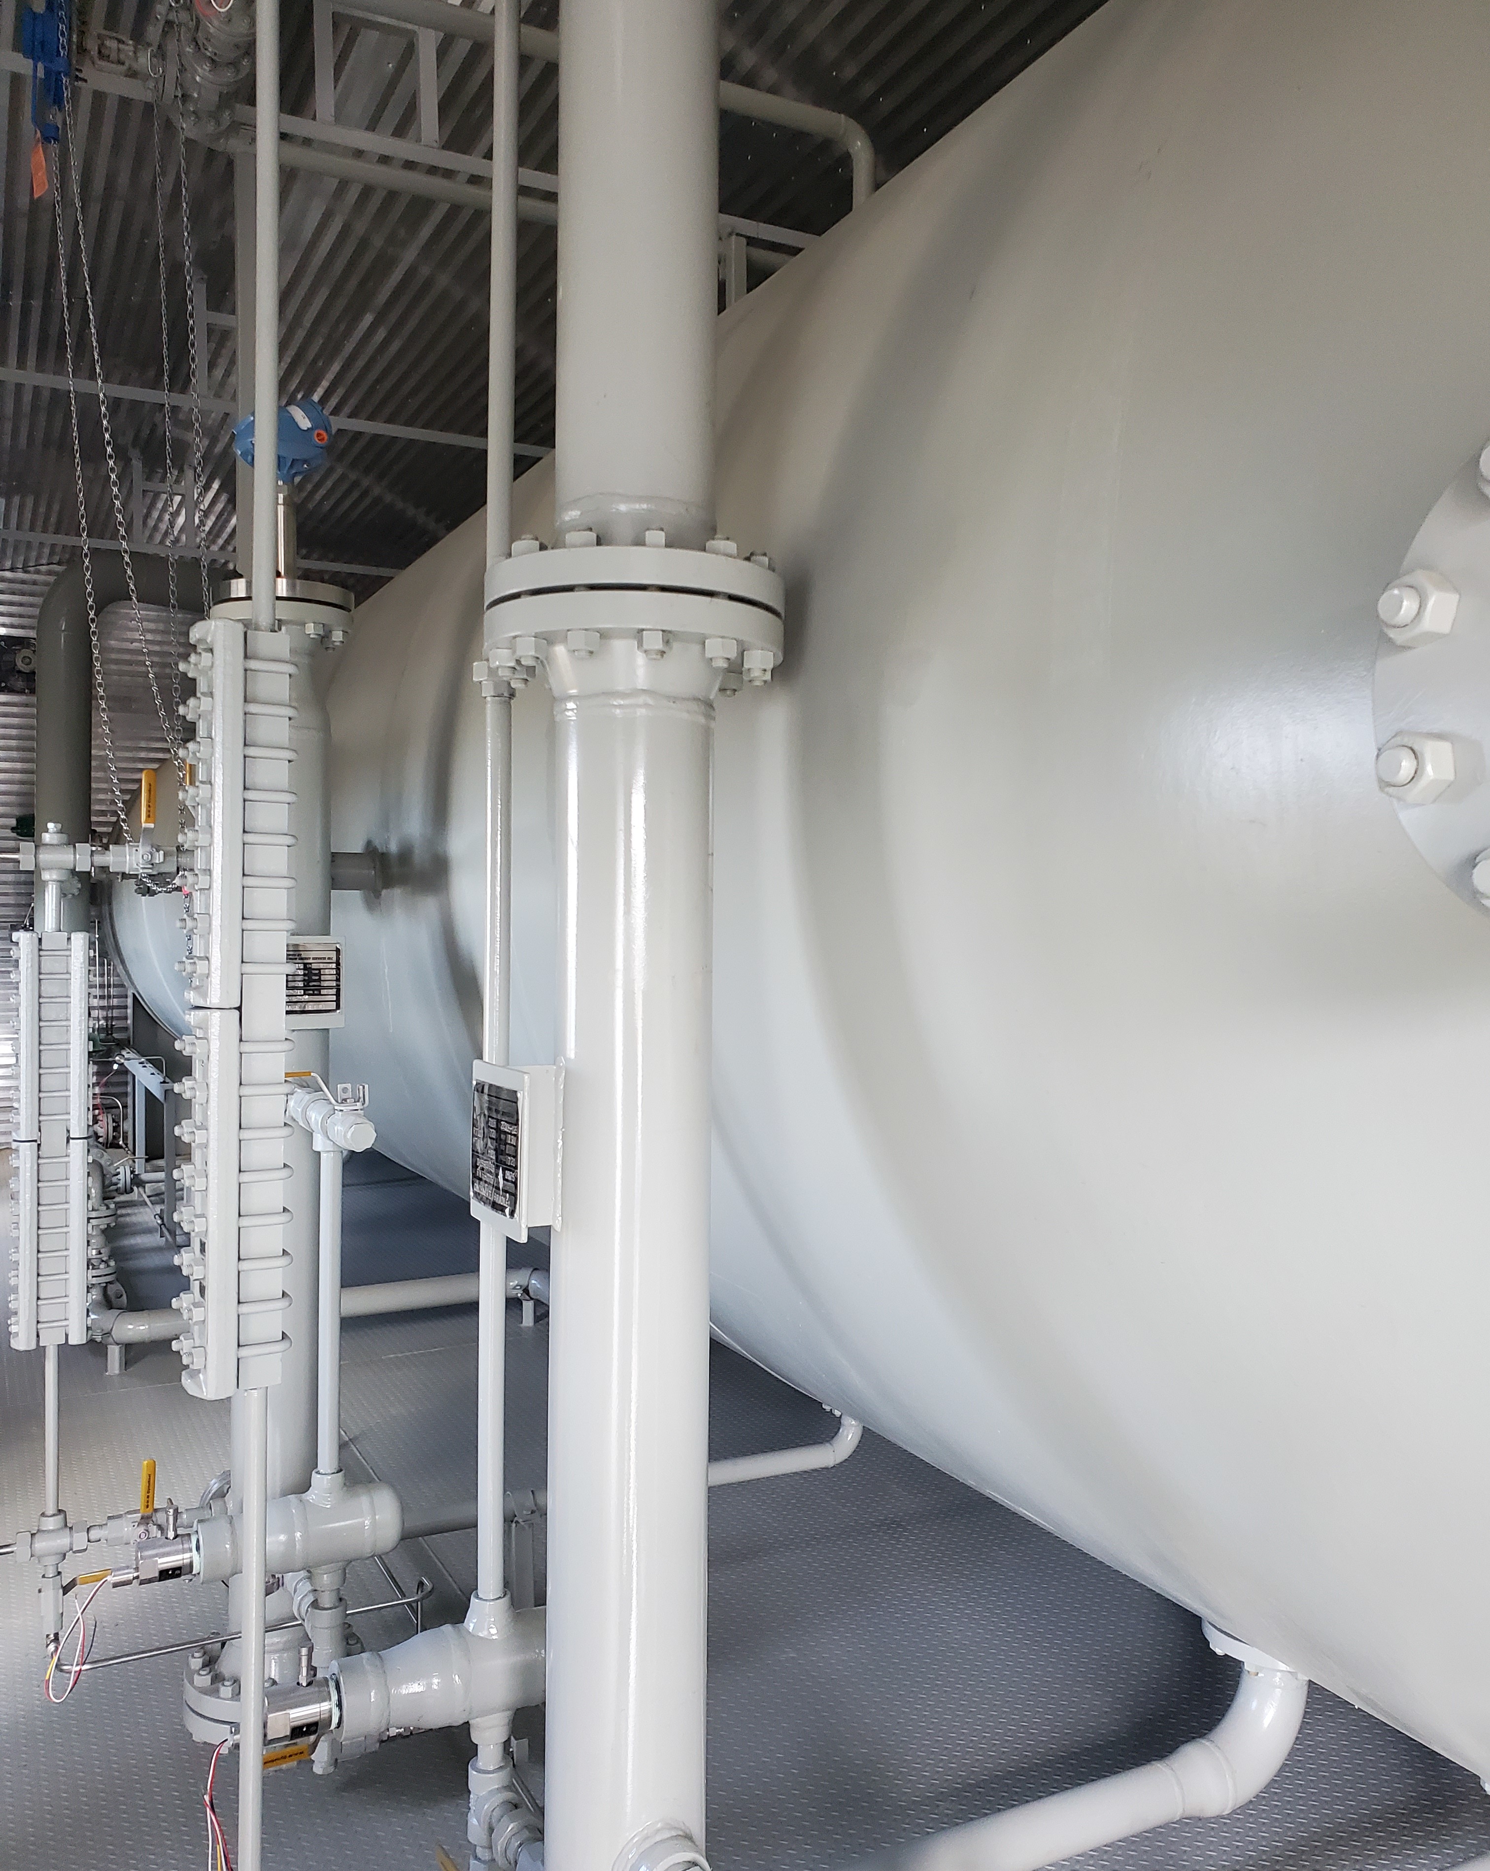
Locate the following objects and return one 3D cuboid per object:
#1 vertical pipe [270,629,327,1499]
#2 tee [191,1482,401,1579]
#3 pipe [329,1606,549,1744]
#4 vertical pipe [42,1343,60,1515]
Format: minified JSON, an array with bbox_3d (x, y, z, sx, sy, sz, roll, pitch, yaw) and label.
[{"bbox_3d":[-0.861,0.373,2.770,0.168,1.850,0.168,0,0,-28],"label":"vertical pipe"},{"bbox_3d":[-0.722,0.975,2.429,0.322,0.130,0.120,0,0,-28],"label":"tee"},{"bbox_3d":[-0.377,0.965,1.958,0.324,0.122,0.120,0,0,-28],"label":"pipe"},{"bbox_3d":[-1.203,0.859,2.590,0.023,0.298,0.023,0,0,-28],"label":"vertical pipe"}]

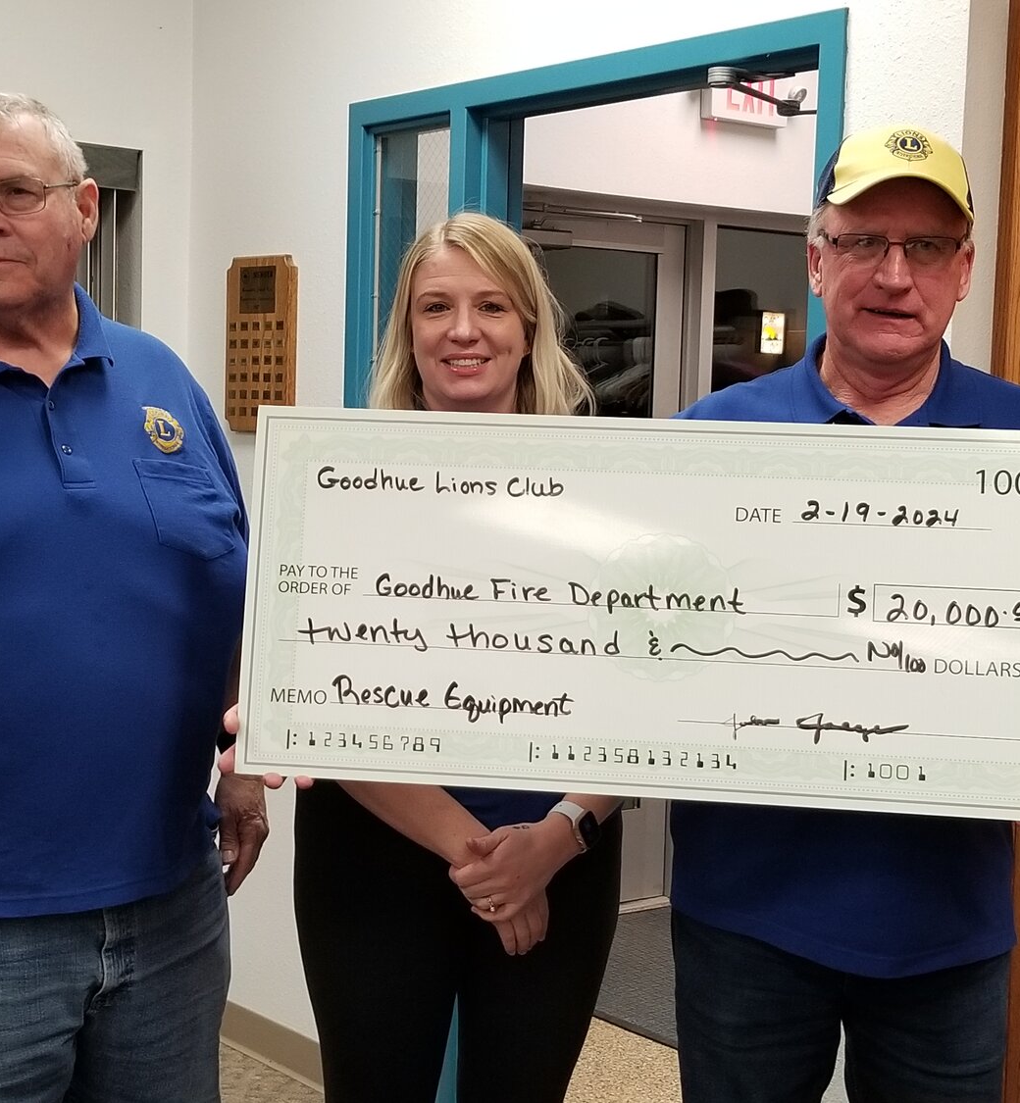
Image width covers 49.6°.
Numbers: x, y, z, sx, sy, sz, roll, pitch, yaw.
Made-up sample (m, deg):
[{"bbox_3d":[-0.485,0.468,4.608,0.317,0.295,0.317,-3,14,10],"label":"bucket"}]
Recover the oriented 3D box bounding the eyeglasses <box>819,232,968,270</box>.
[{"bbox_3d":[0.454,-0.357,1.316,0.146,0.042,0.140,3,14,15],"label":"eyeglasses"}]

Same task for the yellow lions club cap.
[{"bbox_3d":[0.457,-0.446,1.310,0.178,0.138,0.270,4,7,12],"label":"yellow lions club cap"}]

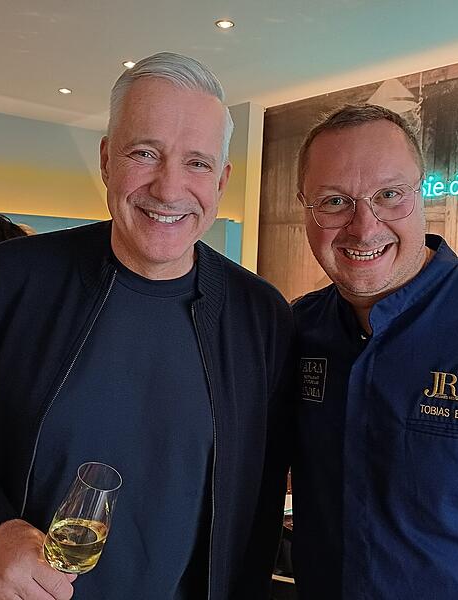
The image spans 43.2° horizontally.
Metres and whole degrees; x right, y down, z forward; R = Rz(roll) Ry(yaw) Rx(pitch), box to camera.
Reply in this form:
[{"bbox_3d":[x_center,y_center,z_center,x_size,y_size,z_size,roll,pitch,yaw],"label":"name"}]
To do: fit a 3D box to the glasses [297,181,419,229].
[{"bbox_3d":[0.172,-0.135,0.757,0.145,0.045,0.142,-6,19,13],"label":"glasses"}]

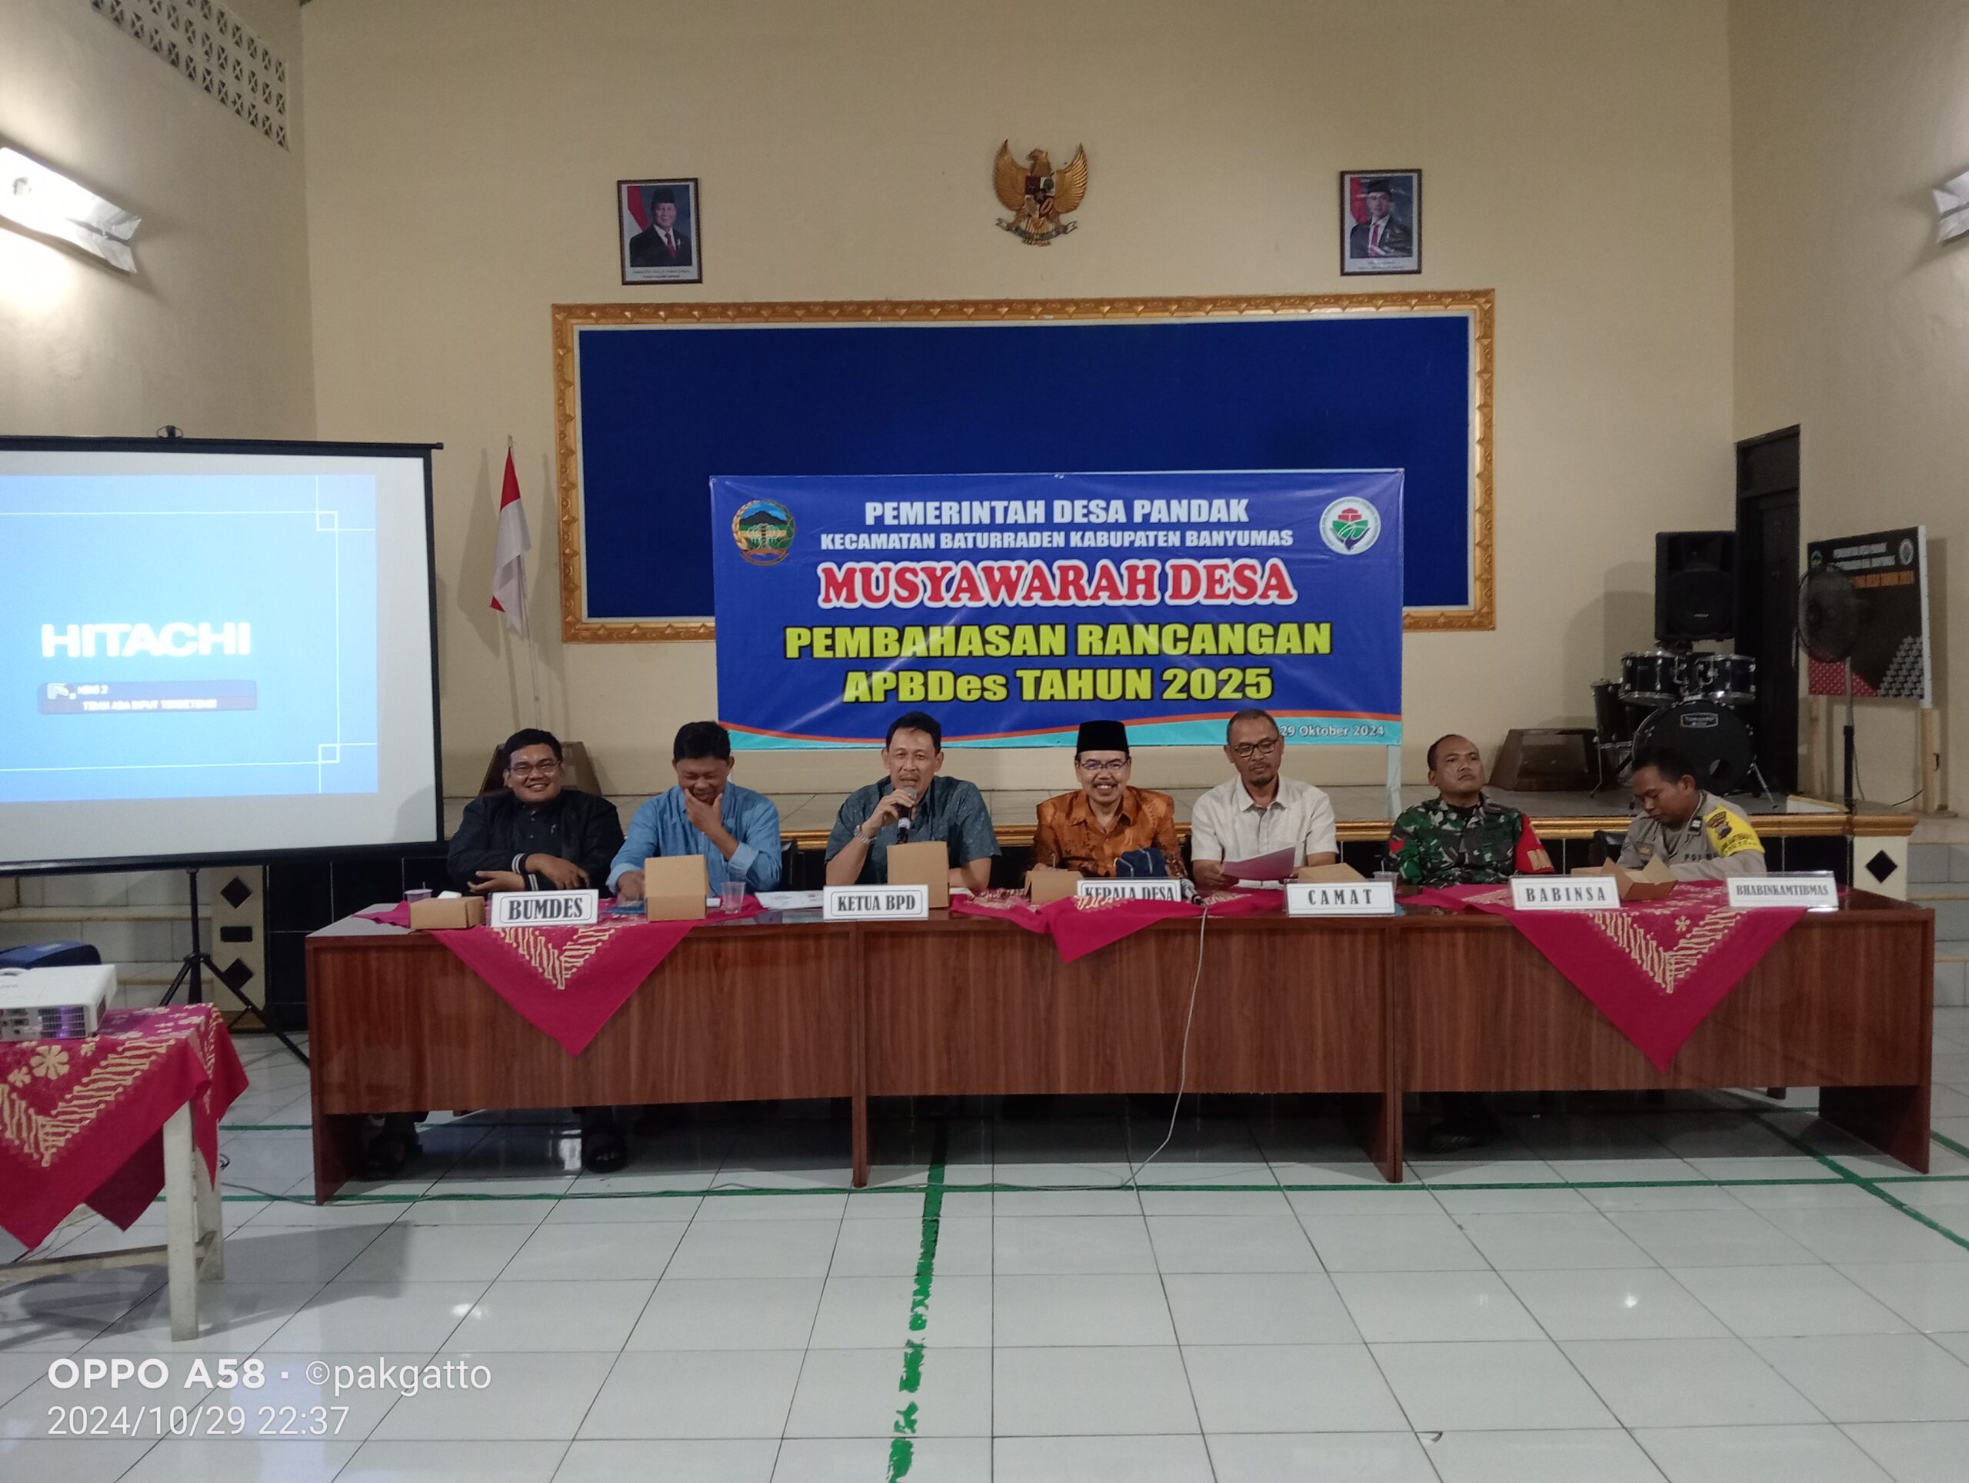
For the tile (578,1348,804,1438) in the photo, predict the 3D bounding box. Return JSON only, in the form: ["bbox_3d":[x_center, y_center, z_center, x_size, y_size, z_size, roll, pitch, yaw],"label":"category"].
[{"bbox_3d":[-0.581,1.325,3.236,0.400,0.010,0.400,-1,3,1],"label":"tile"}]

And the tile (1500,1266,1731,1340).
[{"bbox_3d":[1.421,1.279,3.623,0.400,0.010,0.400,-1,3,0],"label":"tile"}]

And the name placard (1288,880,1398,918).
[{"bbox_3d":[1.005,0.442,4.498,0.300,0.098,0.060,-1,3,1],"label":"name placard"}]

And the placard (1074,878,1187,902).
[{"bbox_3d":[0.417,0.444,4.623,0.300,0.098,0.060,-1,3,1],"label":"placard"}]

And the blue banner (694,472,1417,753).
[{"bbox_3d":[0.314,-0.558,6.859,2.970,1.186,0.020,-1,3,0],"label":"blue banner"}]

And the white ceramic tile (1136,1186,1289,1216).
[{"bbox_3d":[0.627,1.250,4.421,0.400,0.010,0.400,-1,3,0],"label":"white ceramic tile"}]

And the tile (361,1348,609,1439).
[{"bbox_3d":[-0.981,1.331,3.240,0.400,0.010,0.400,-1,3,1],"label":"tile"}]

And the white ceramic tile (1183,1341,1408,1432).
[{"bbox_3d":[0.619,1.310,3.231,0.400,0.010,0.400,-1,3,0],"label":"white ceramic tile"}]

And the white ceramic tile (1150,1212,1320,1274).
[{"bbox_3d":[0.624,1.273,4.030,0.400,0.010,0.400,-1,3,0],"label":"white ceramic tile"}]

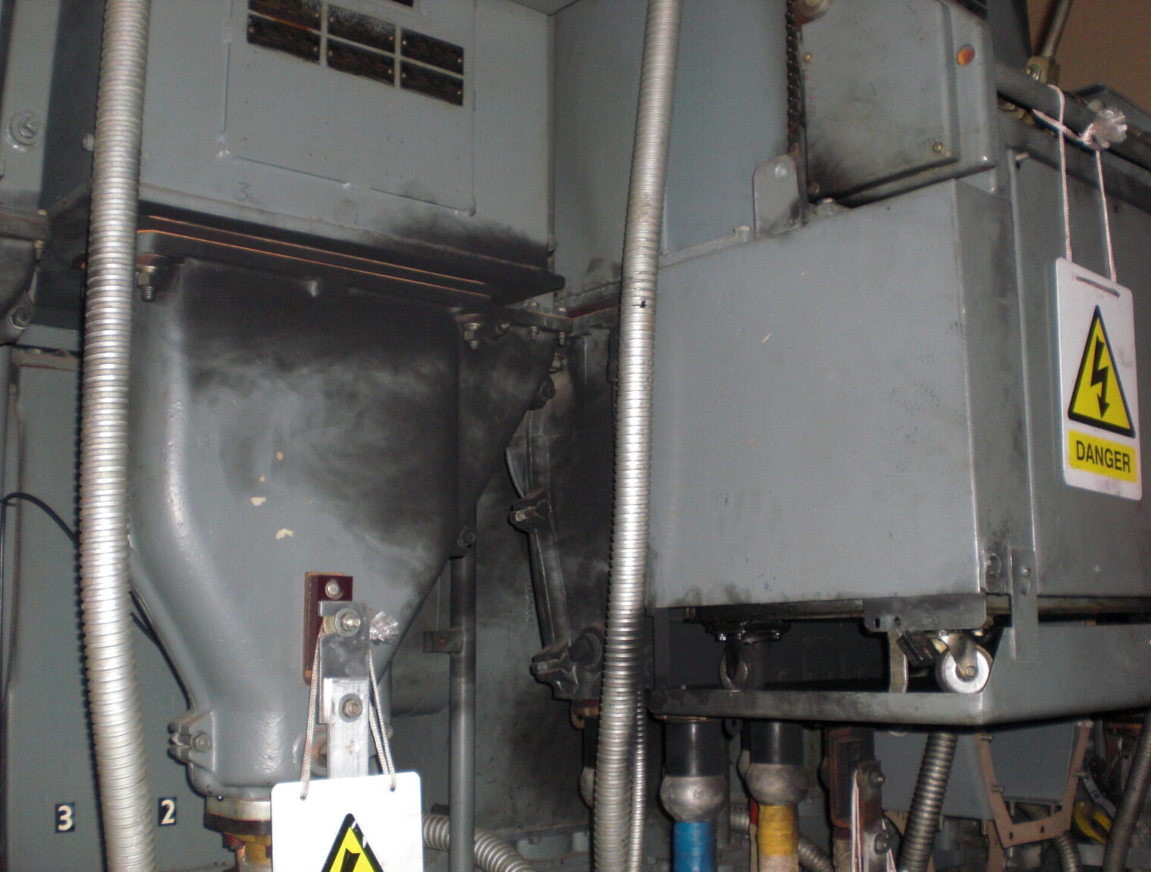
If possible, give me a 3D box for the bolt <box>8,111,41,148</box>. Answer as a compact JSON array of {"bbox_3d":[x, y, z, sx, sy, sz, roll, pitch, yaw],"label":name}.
[{"bbox_3d":[-0.456,-0.255,1.058,0.031,0.031,0.011,8,-13,-42],"label":"bolt"}]

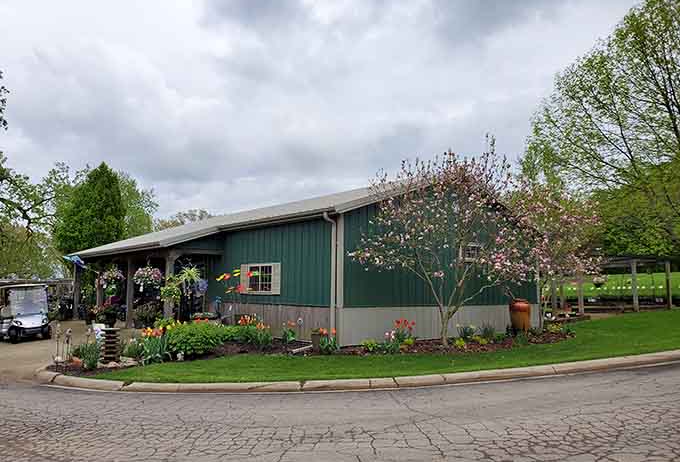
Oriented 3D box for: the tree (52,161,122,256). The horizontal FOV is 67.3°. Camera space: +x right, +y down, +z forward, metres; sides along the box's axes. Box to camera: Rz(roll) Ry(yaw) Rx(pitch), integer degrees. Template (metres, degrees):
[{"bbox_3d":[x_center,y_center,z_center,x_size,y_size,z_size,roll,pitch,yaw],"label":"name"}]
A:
[{"bbox_3d":[-13.247,0.365,26.545,4.100,8.030,4.100,4,-7,-26],"label":"tree"}]

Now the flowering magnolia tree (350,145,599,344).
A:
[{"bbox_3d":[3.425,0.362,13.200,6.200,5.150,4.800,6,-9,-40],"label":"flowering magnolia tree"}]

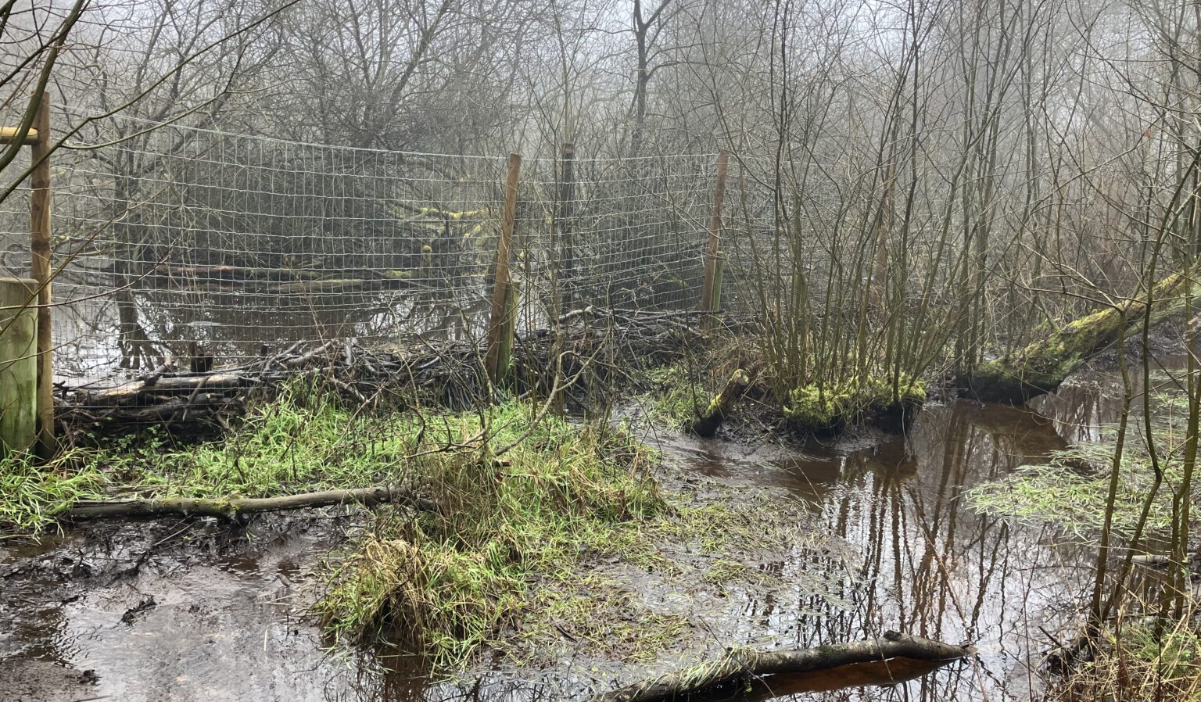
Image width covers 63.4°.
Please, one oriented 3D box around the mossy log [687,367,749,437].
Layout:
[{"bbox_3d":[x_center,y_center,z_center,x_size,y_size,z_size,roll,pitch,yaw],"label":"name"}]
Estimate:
[{"bbox_3d":[0.918,0.388,7.288,0.170,0.542,0.170,35,8,0],"label":"mossy log"}]

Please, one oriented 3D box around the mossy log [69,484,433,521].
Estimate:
[{"bbox_3d":[-1.658,0.699,4.611,1.694,0.110,0.120,-1,5,-6],"label":"mossy log"}]

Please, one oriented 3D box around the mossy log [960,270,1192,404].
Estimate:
[{"bbox_3d":[4.353,-0.131,8.800,2.163,0.420,0.420,-28,-6,20],"label":"mossy log"}]

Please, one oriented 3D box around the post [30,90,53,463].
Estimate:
[{"bbox_3d":[-3.292,-0.421,5.750,0.112,2.161,0.112,2,4,0],"label":"post"}]

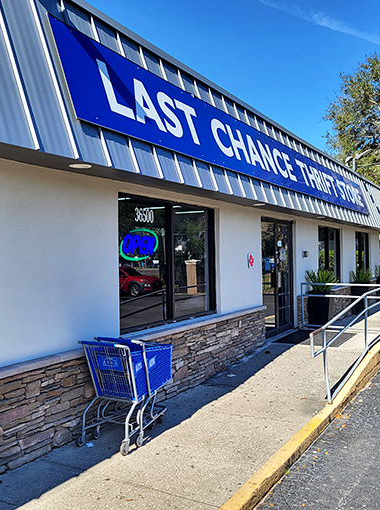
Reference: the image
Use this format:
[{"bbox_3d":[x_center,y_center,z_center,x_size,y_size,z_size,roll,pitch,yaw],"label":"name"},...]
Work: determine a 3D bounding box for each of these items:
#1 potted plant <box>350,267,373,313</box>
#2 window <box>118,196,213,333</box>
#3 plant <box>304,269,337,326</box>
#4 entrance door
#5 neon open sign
[{"bbox_3d":[4.809,0.997,14.247,0.600,1.310,0.620,-1,0,30],"label":"potted plant"},{"bbox_3d":[-0.230,0.092,6.546,0.100,1.540,2.370,-1,0,30],"label":"window"},{"bbox_3d":[2.836,0.990,10.940,0.640,1.360,0.670,-1,0,30],"label":"plant"},{"bbox_3d":[1.647,0.417,9.834,0.100,2.200,1.880,-1,0,30],"label":"entrance door"},{"bbox_3d":[-0.588,-0.120,6.038,0.060,0.380,0.740,-1,0,30],"label":"neon open sign"}]

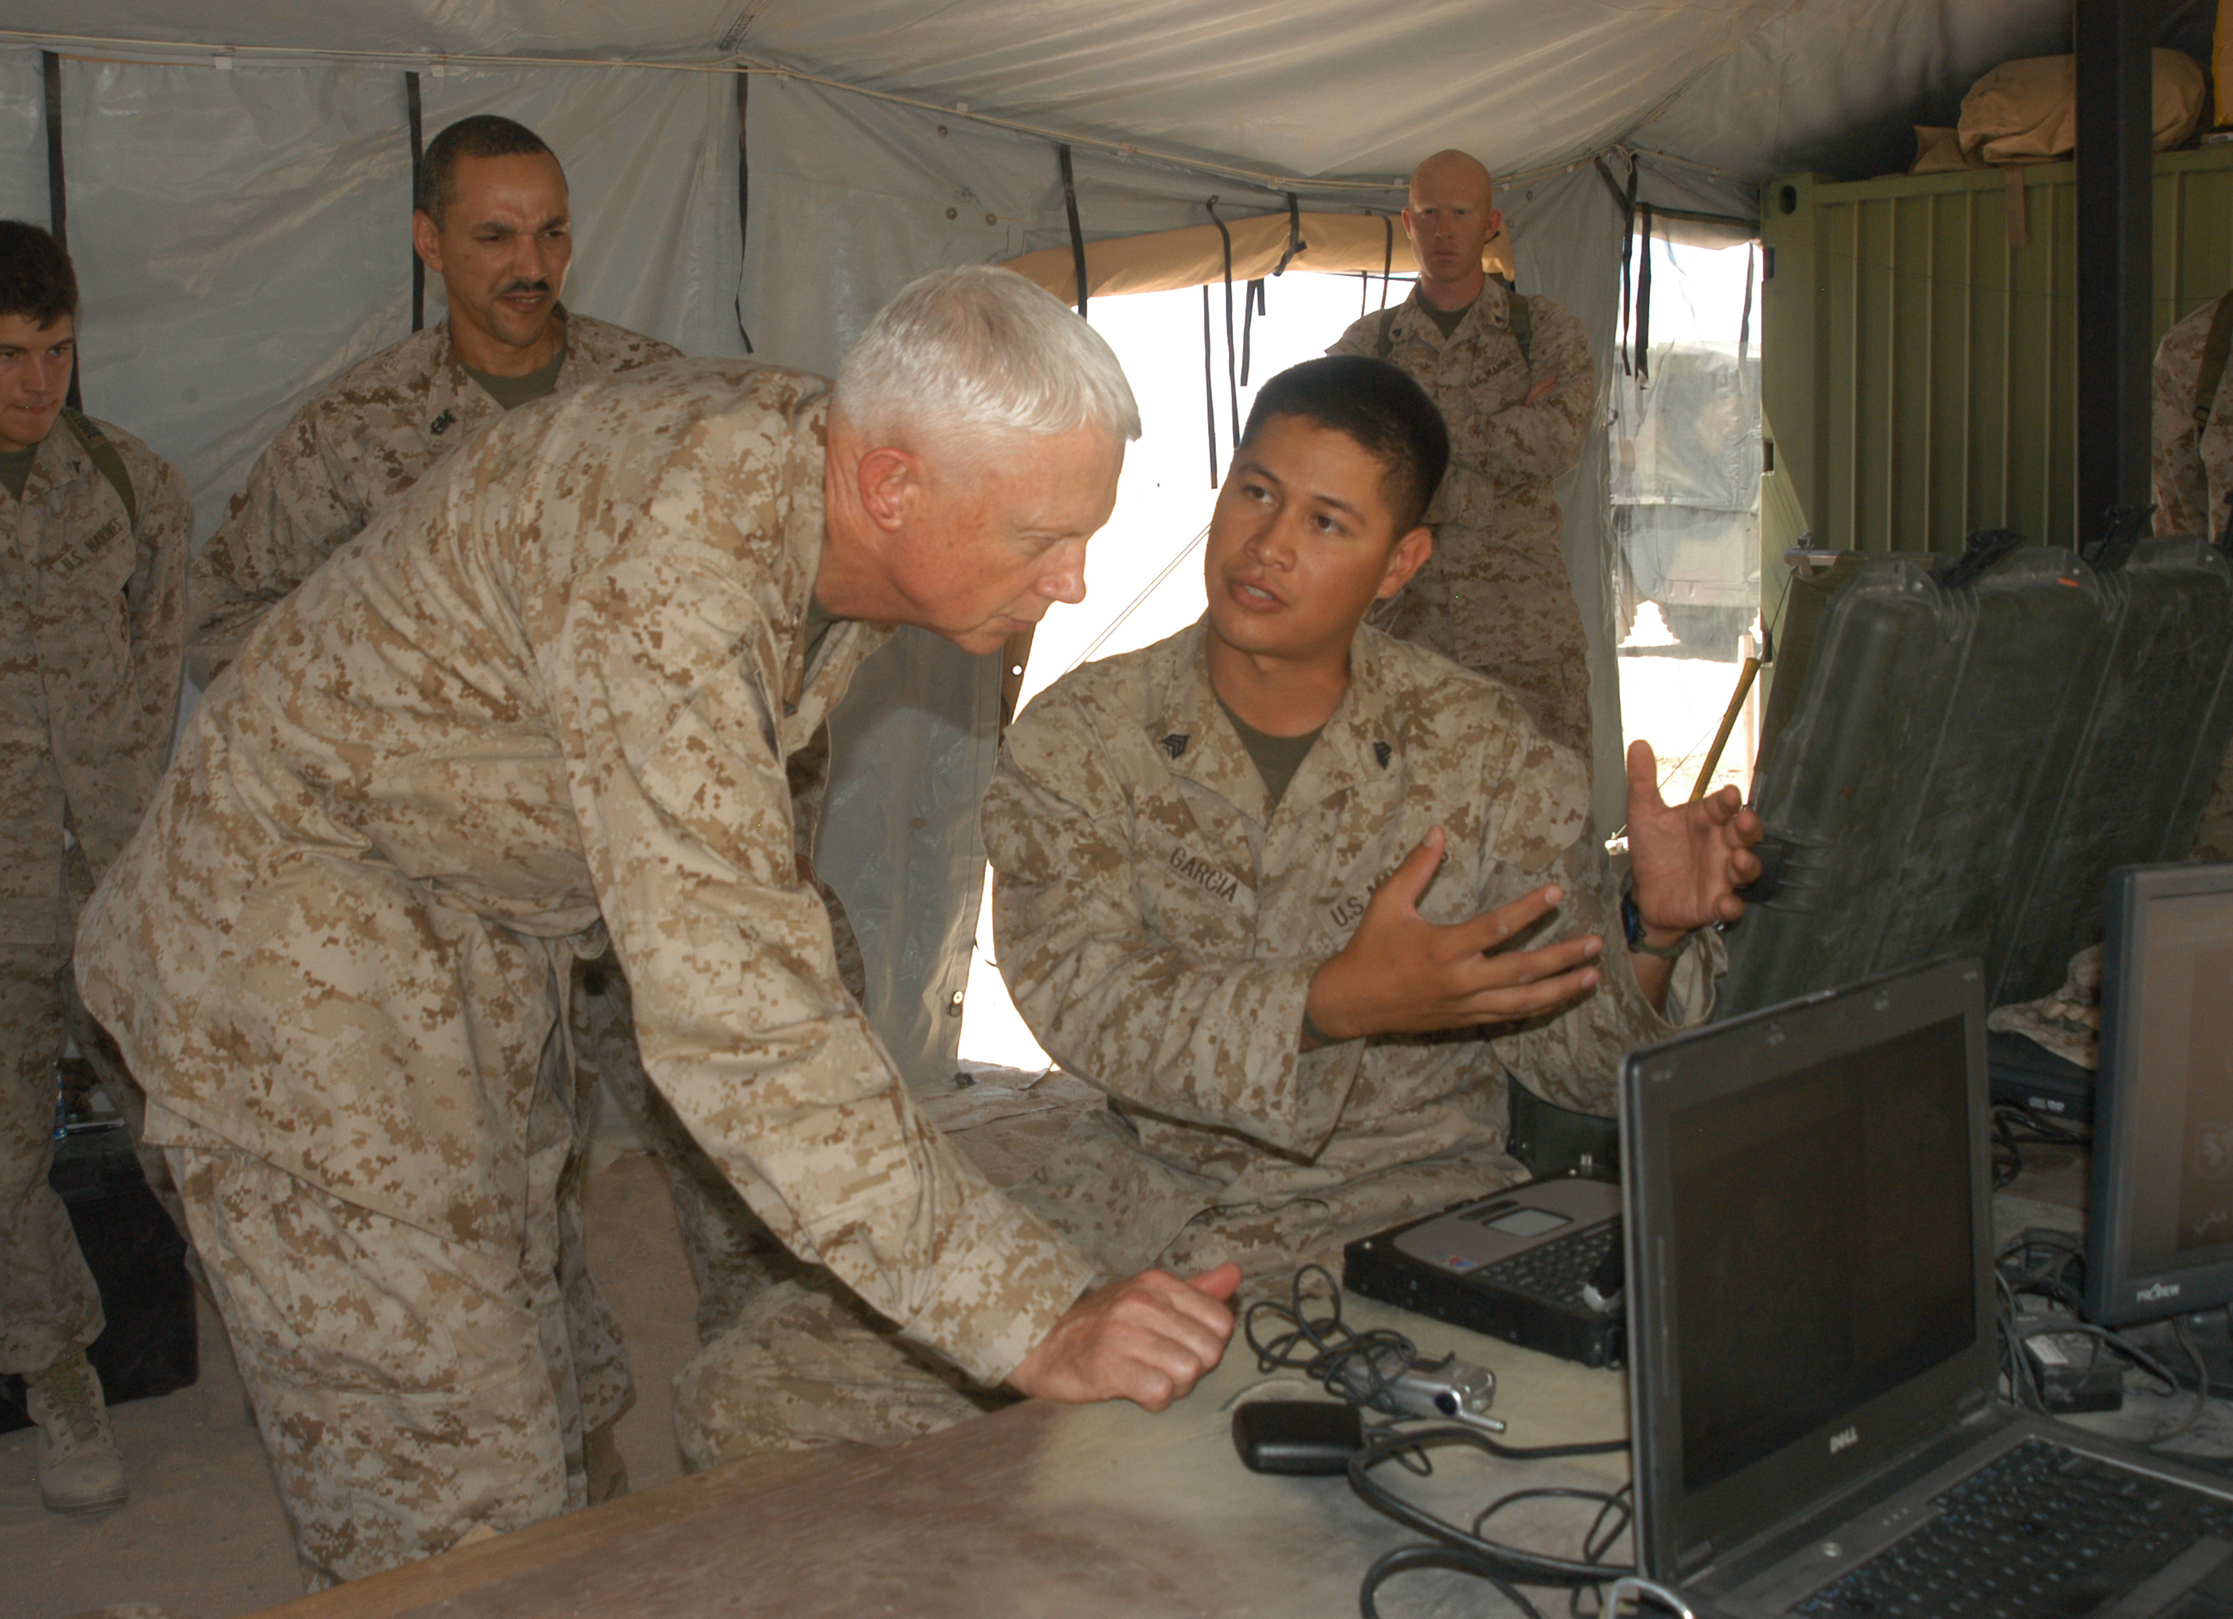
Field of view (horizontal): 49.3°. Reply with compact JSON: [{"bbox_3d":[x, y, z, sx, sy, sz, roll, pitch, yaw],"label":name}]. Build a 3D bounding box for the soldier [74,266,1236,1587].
[{"bbox_3d":[-0.341,0.387,1.821,0.880,1.490,0.580,0,8,8],"label":"soldier"}]

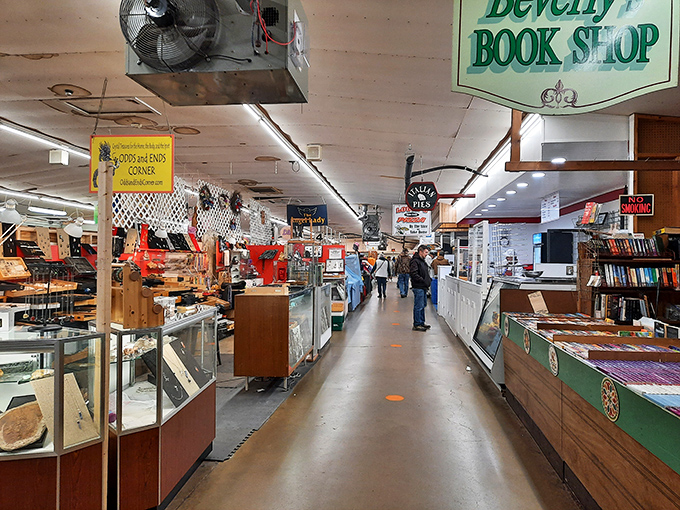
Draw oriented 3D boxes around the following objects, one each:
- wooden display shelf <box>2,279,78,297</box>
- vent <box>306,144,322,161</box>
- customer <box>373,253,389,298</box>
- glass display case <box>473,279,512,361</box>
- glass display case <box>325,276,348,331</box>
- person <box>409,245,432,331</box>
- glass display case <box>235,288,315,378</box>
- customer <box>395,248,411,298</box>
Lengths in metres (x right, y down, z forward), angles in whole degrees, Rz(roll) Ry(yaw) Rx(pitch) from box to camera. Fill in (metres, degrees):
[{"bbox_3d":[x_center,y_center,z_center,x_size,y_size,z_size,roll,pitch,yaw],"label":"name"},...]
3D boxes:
[{"bbox_3d":[-2.860,0.310,4.700,0.320,0.090,1.050,0,0,-2],"label":"wooden display shelf"},{"bbox_3d":[-0.410,-1.640,7.880,0.240,0.240,0.140,0,0,7],"label":"vent"},{"bbox_3d":[1.470,0.755,17.850,0.520,1.600,0.320,0,0,7],"label":"customer"},{"bbox_3d":[2.180,0.920,6.000,0.950,1.210,1.450,0,0,7],"label":"glass display case"},{"bbox_3d":[-0.110,1.010,10.950,0.550,1.040,1.100,0,0,7],"label":"glass display case"},{"bbox_3d":[1.660,0.670,10.120,0.360,1.770,0.500,0,0,18],"label":"person"},{"bbox_3d":[-0.774,0.960,6.270,0.610,1.020,1.520,0,0,7],"label":"glass display case"},{"bbox_3d":[2.280,0.660,17.800,0.550,1.790,0.340,0,0,7],"label":"customer"}]

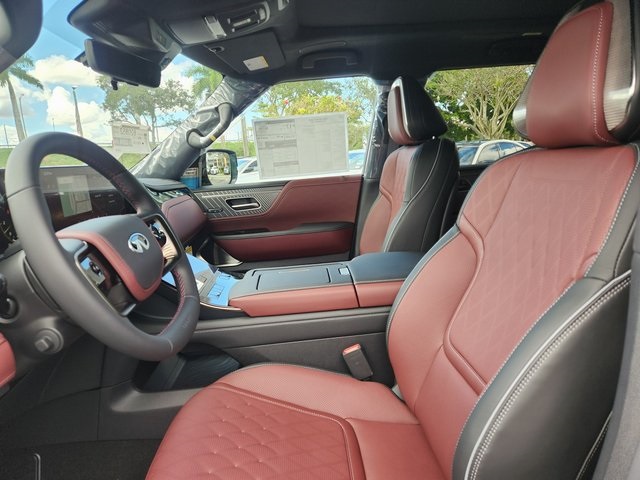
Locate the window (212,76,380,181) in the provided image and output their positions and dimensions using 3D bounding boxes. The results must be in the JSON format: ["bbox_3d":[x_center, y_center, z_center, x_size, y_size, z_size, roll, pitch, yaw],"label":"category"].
[{"bbox_3d":[-0.140,-0.460,1.862,0.762,0.433,0.062,-4,26,1],"label":"window"}]

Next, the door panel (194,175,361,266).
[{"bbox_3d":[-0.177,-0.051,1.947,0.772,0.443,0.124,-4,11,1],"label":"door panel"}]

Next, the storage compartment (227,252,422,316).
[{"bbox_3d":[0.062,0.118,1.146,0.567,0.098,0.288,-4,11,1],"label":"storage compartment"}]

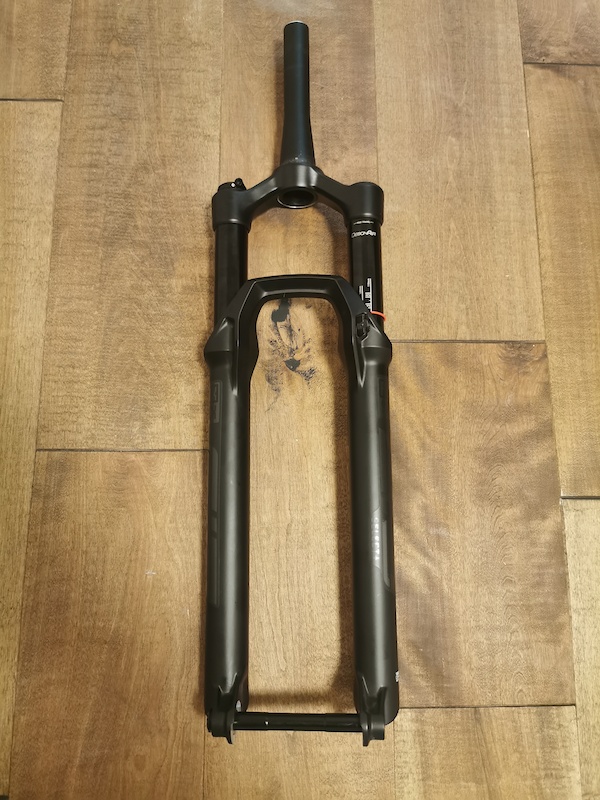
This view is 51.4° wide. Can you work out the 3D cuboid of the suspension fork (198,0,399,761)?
[{"bbox_3d":[-0.001,-0.056,0.632,0.190,0.100,0.737,-1,80,4],"label":"suspension fork"}]

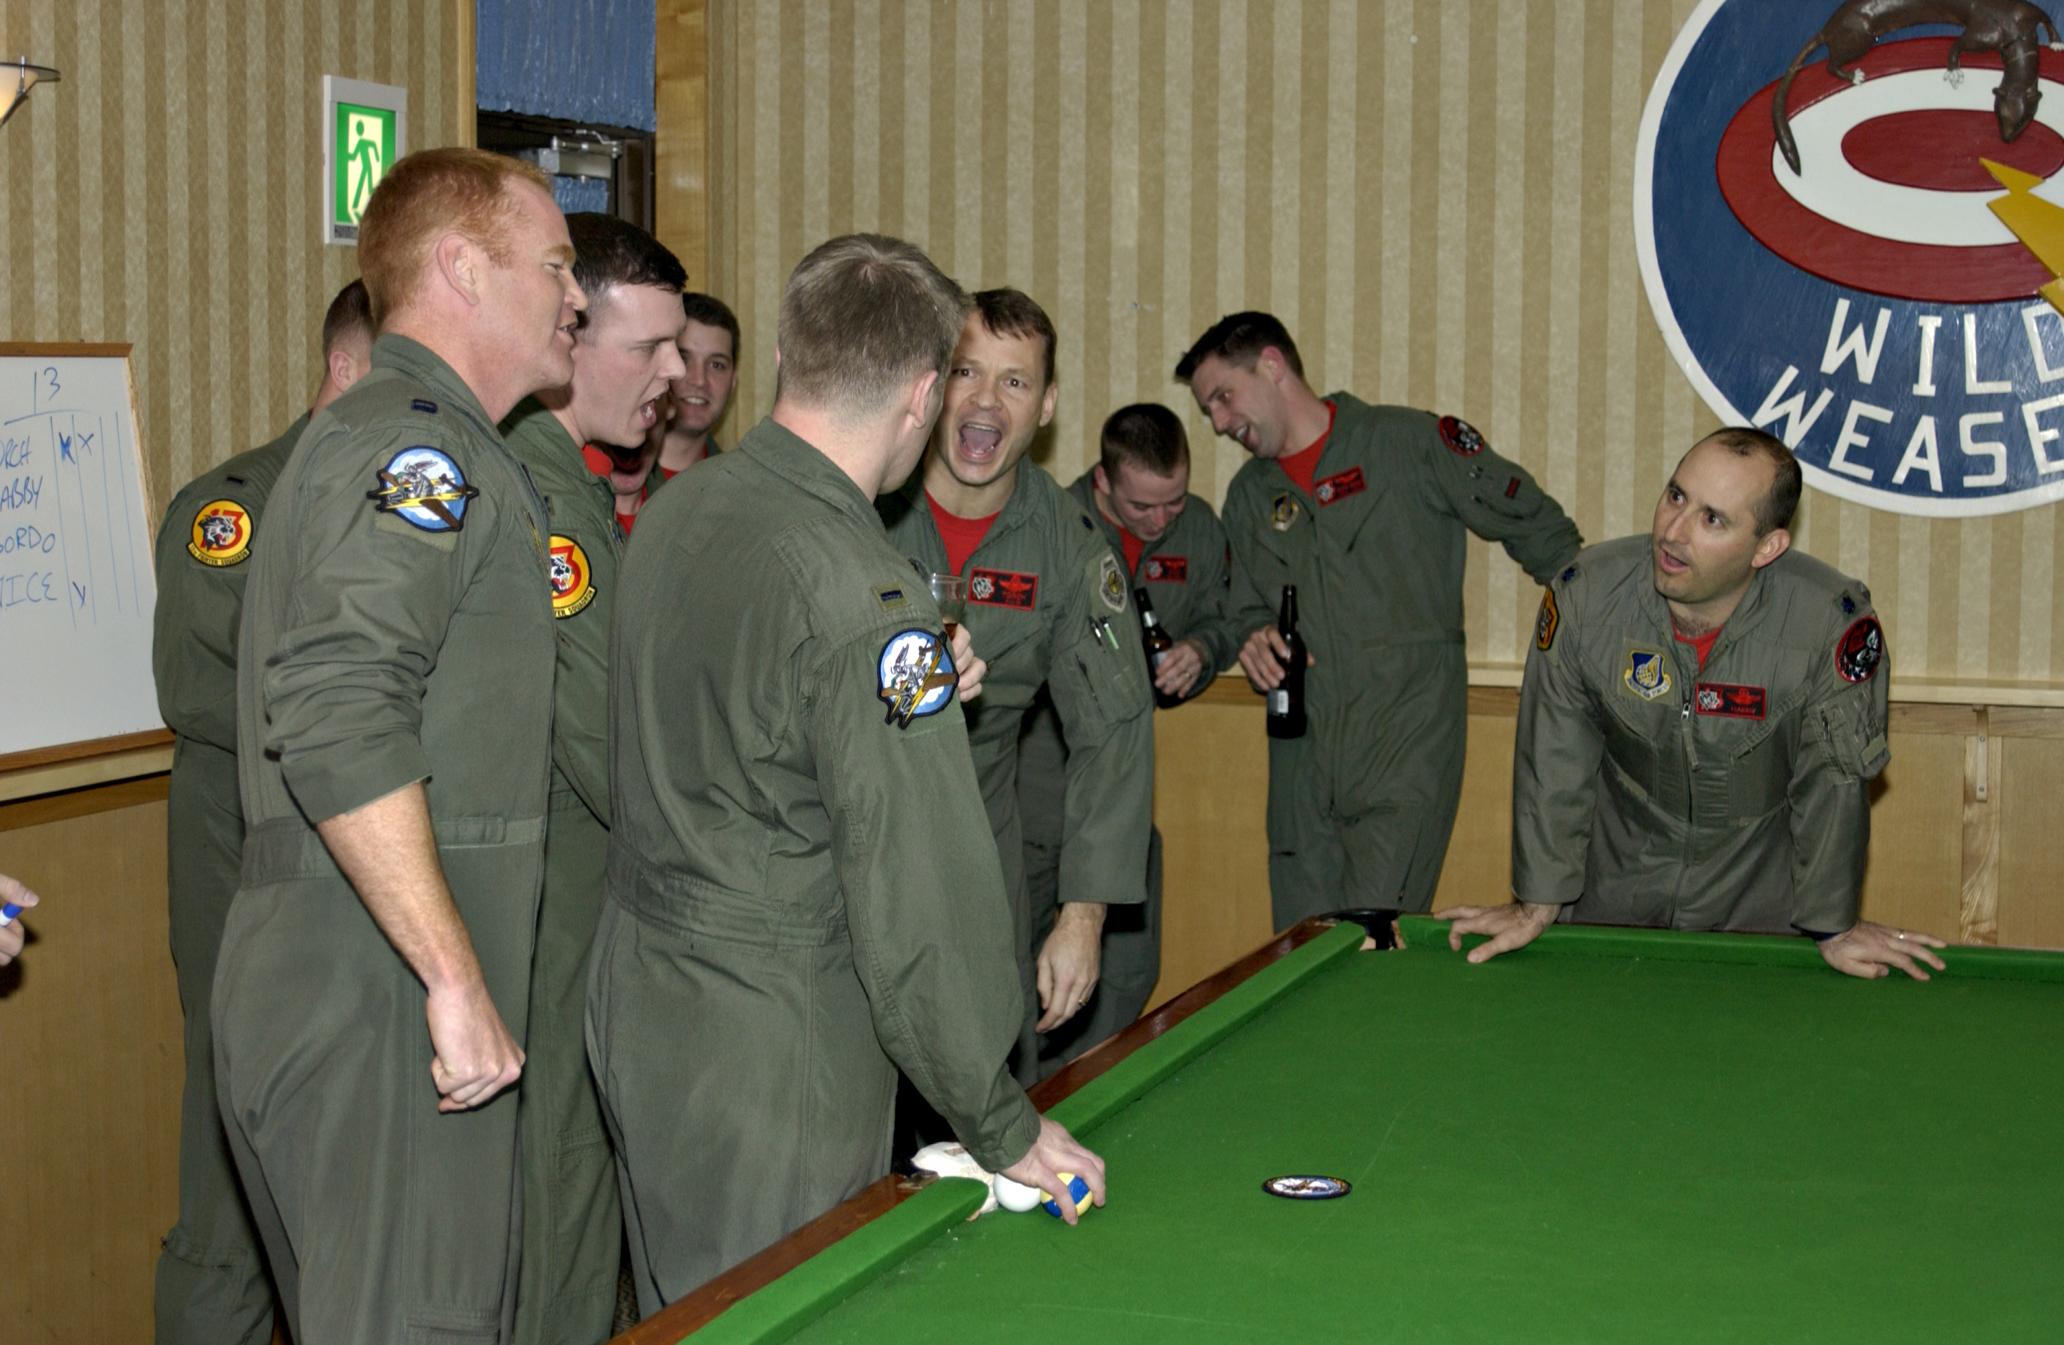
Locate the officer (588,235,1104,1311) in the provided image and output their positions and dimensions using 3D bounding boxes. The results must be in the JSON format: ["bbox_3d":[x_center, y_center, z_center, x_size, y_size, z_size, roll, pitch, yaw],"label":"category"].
[{"bbox_3d":[-0.203,0.453,3.257,0.500,1.765,0.580,-2,5,-35],"label":"officer"}]

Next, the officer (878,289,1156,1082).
[{"bbox_3d":[-0.062,0.375,4.384,0.530,1.775,0.370,2,4,21],"label":"officer"}]

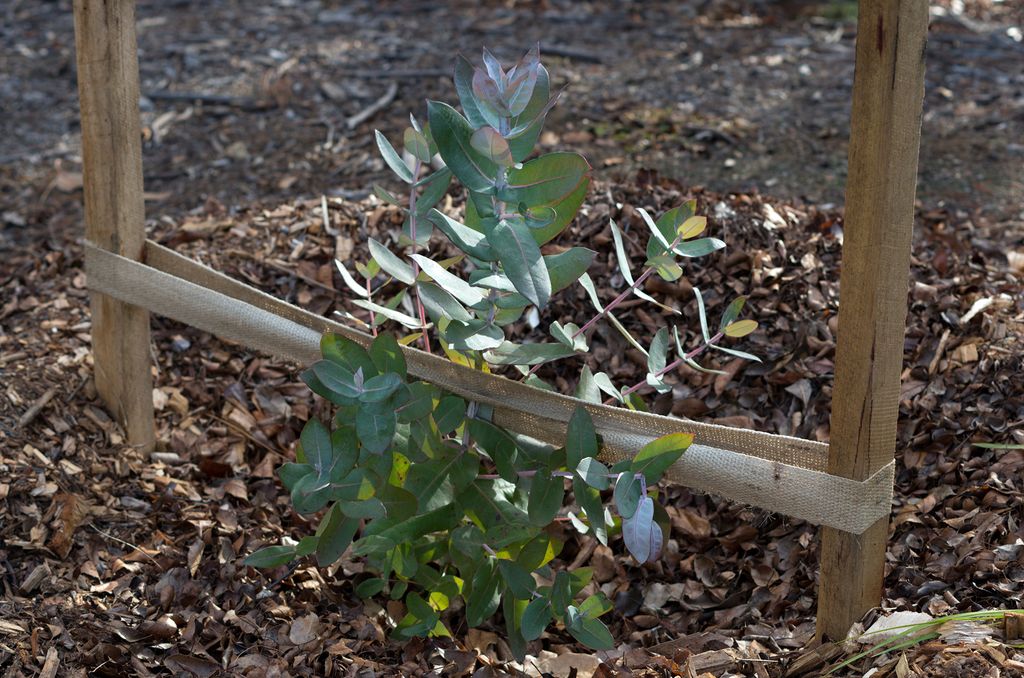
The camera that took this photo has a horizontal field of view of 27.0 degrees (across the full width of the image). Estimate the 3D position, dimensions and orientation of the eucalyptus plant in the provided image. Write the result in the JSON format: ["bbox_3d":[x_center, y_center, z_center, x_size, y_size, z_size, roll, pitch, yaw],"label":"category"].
[{"bbox_3d":[-0.008,-0.020,1.880,0.470,0.480,0.430,0,22,0],"label":"eucalyptus plant"}]

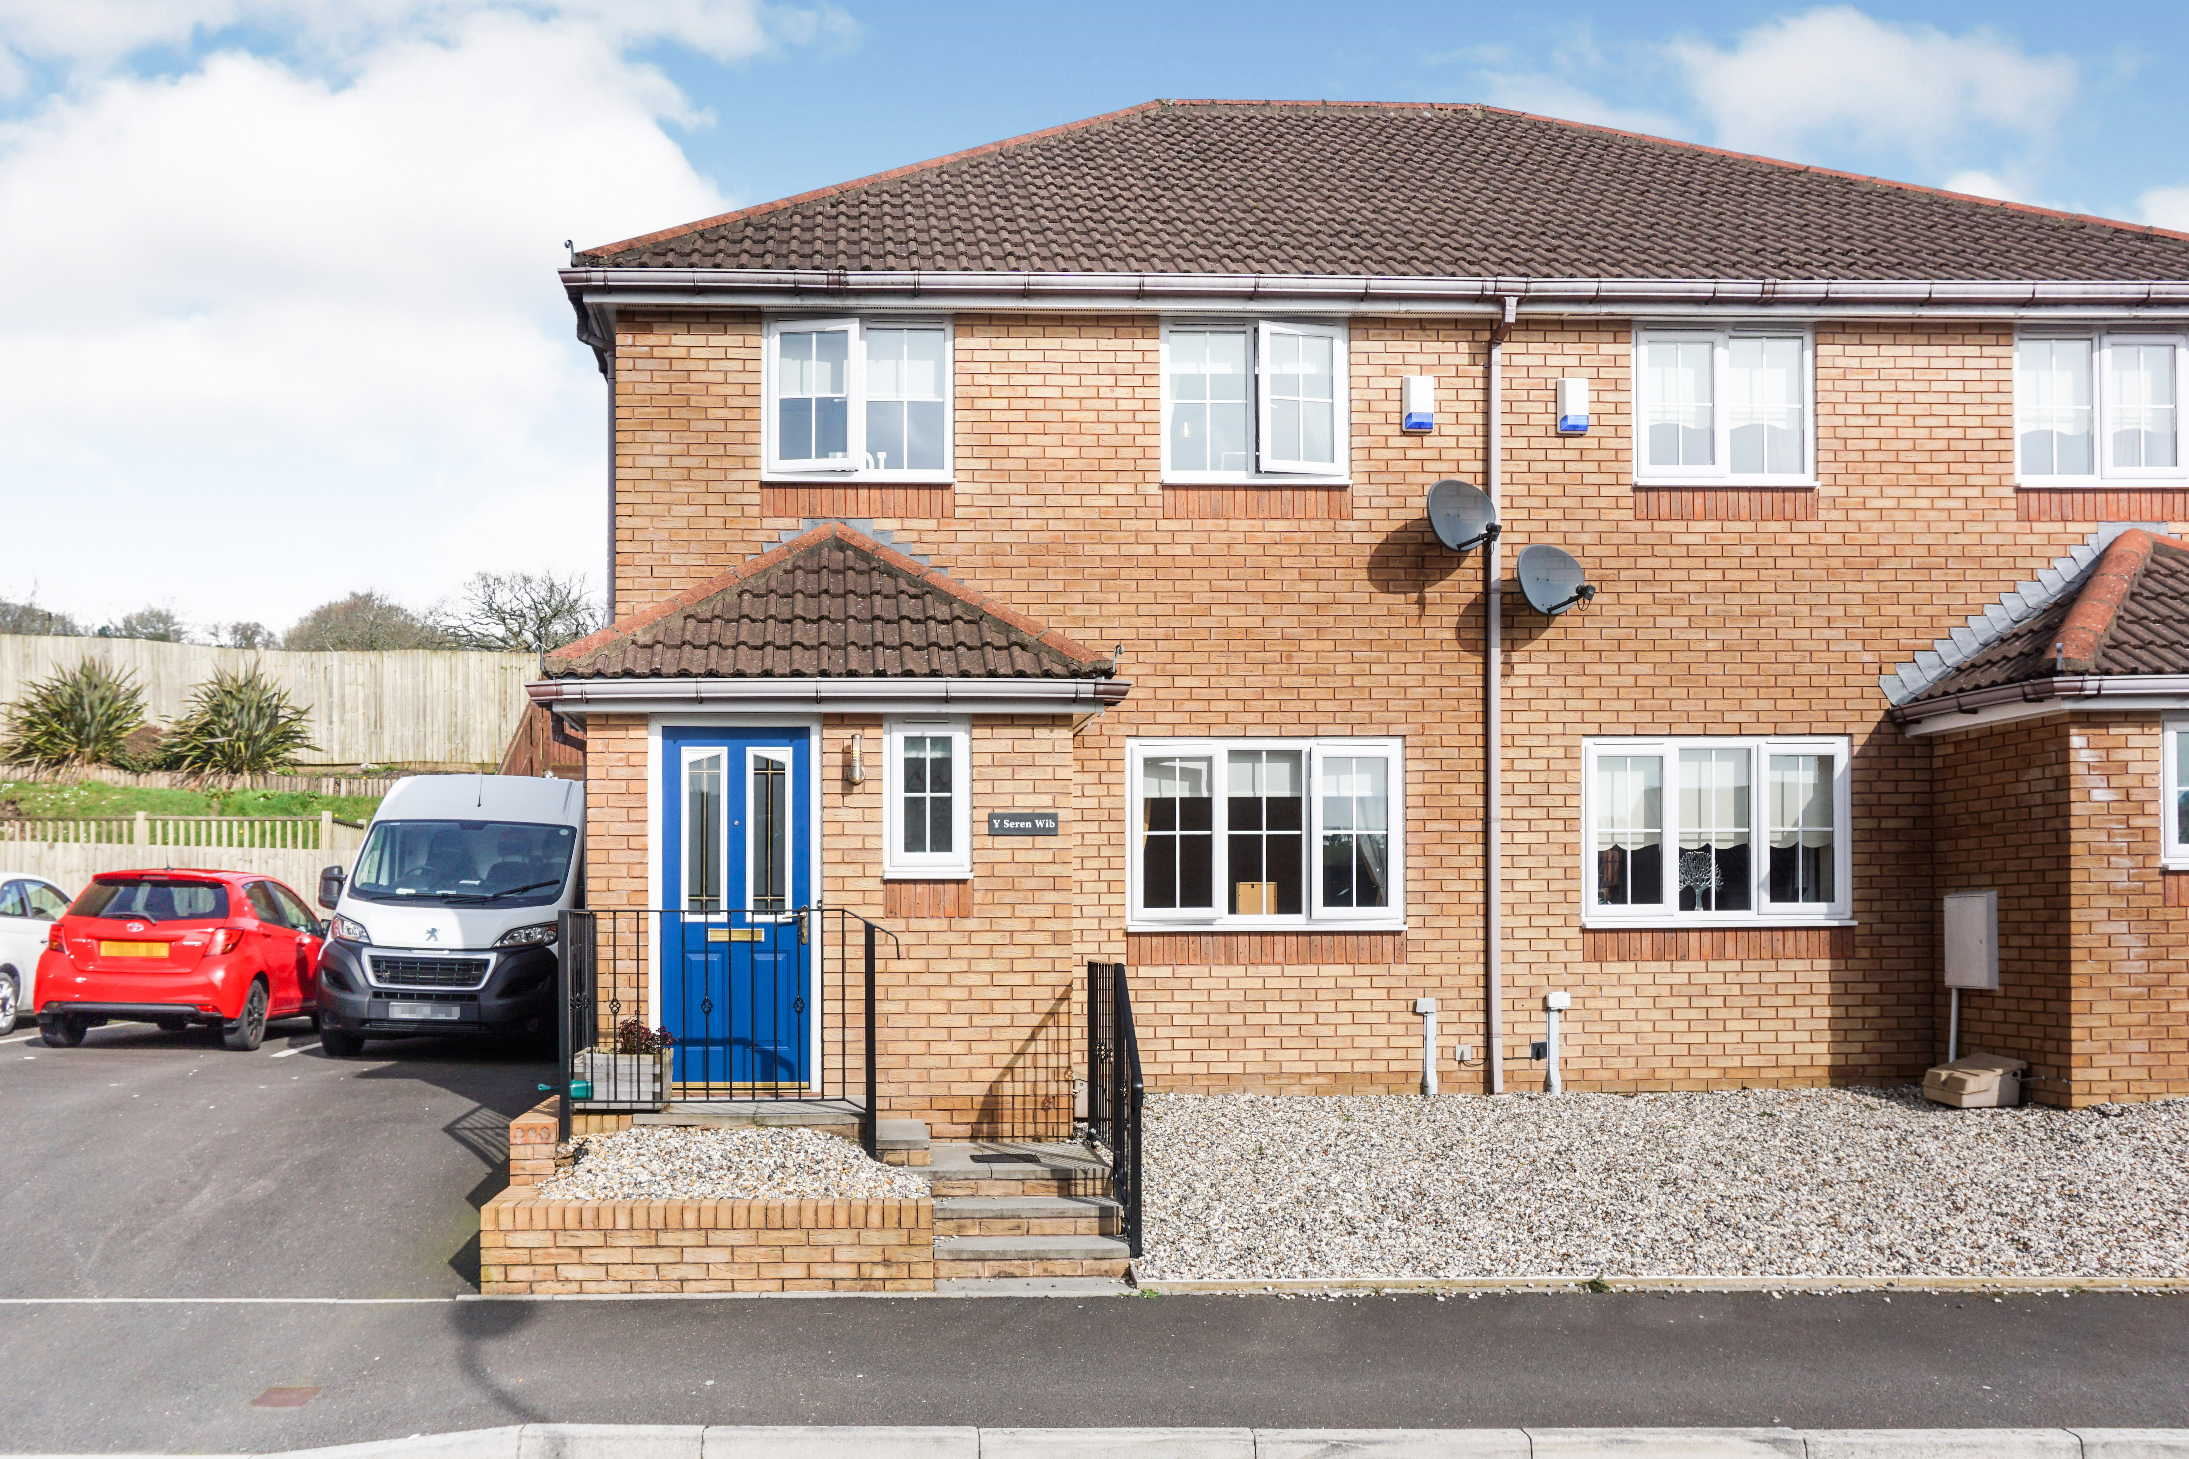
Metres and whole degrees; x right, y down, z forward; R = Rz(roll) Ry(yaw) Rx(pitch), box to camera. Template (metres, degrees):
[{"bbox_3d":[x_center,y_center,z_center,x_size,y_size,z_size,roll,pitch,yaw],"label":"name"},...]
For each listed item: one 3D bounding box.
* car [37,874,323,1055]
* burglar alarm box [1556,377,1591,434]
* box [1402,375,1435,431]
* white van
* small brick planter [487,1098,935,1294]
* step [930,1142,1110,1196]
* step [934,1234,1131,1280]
[{"bbox_3d":[-8.520,2.130,15.750,1.700,1.500,3.950,2,-6,-14],"label":"car"},{"bbox_3d":[3.013,-2.035,10.320,0.190,0.345,0.080,0,-1,-3],"label":"burglar alarm box"},{"bbox_3d":[2.030,-2.035,10.280,0.187,0.345,0.080,0,-1,-3],"label":"box"},{"bbox_3d":[-5.580,1.660,15.800,2.070,2.420,5.300,1,-6,-7],"label":"white van"},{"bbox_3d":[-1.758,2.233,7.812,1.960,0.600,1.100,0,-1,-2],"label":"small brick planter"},{"bbox_3d":[-0.430,2.290,8.560,0.950,0.150,0.880,1,-6,-6],"label":"step"},{"bbox_3d":[-0.290,2.470,7.680,0.910,0.145,0.340,1,-6,-5],"label":"step"}]

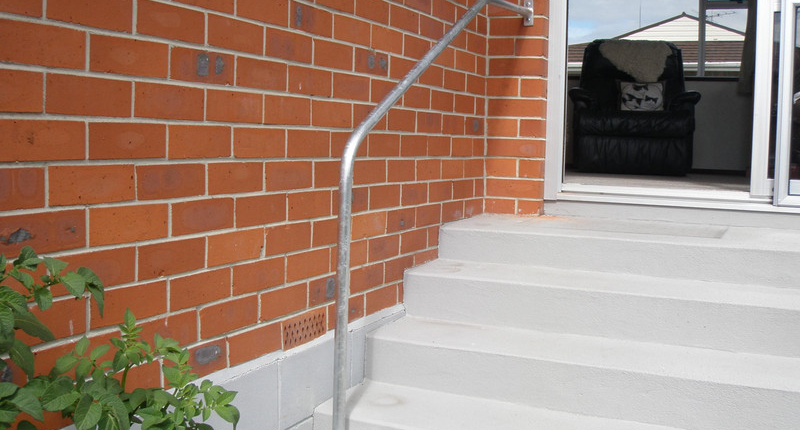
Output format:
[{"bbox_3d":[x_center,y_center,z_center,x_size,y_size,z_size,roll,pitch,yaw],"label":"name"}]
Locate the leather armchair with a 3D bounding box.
[{"bbox_3d":[1.665,-0.800,6.250,0.920,1.000,0.930,3,5,12],"label":"leather armchair"}]

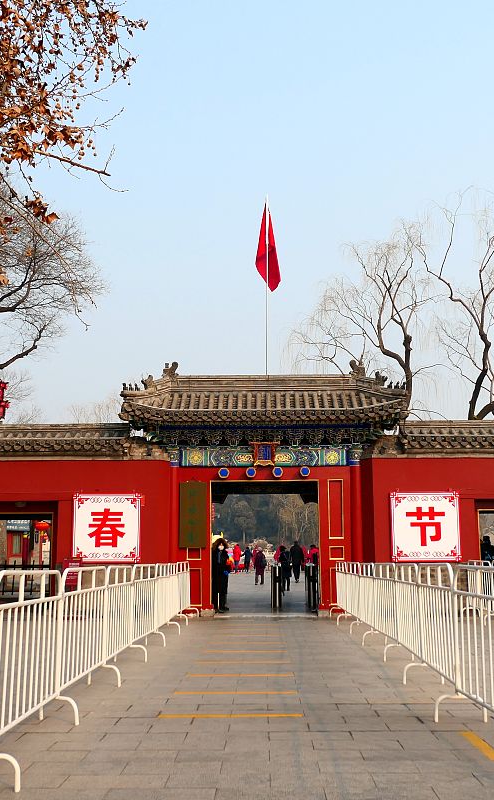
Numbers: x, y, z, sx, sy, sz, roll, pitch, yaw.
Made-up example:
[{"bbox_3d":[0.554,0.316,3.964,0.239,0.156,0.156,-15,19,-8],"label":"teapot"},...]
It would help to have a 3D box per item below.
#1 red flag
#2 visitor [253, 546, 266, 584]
[{"bbox_3d":[0.518,-3.876,20.200,0.600,2.300,0.380,0,-10,0],"label":"red flag"},{"bbox_3d":[0.534,7.085,34.200,0.520,1.620,0.400,1,-10,-9],"label":"visitor"}]

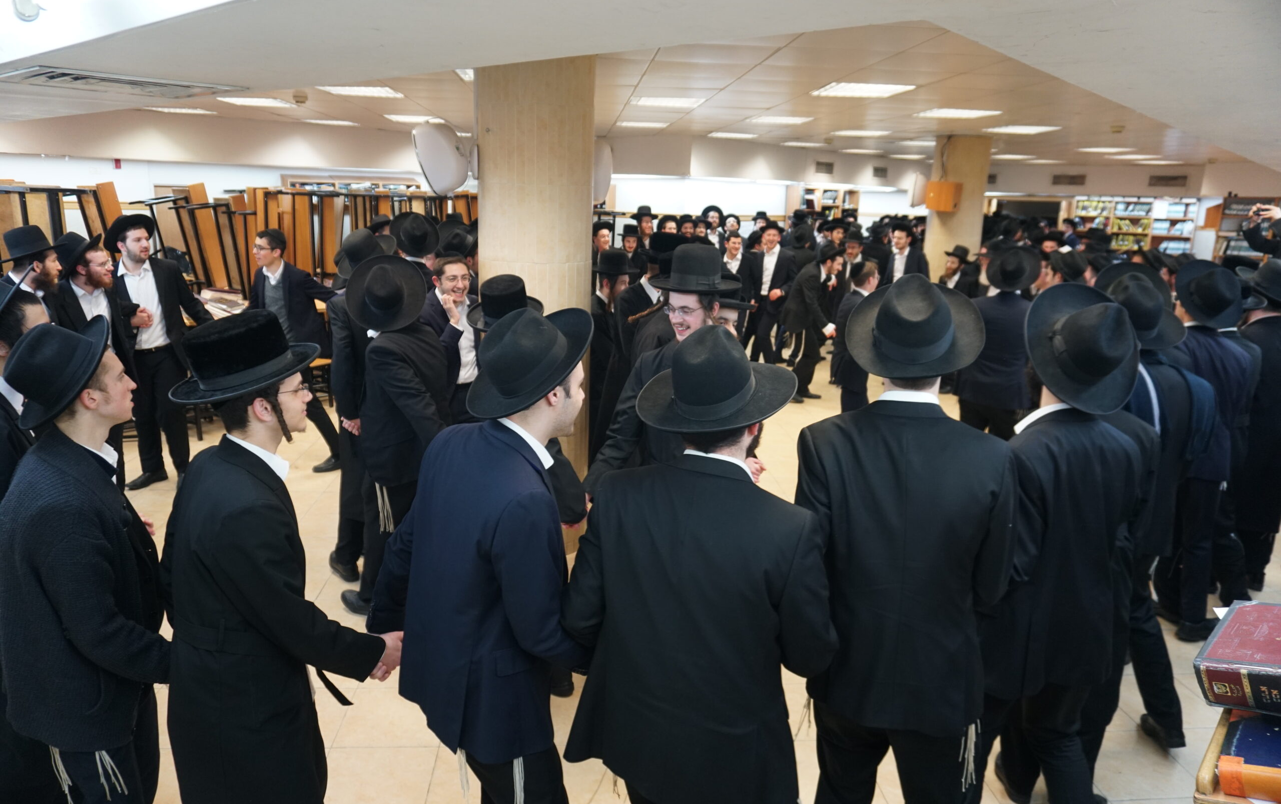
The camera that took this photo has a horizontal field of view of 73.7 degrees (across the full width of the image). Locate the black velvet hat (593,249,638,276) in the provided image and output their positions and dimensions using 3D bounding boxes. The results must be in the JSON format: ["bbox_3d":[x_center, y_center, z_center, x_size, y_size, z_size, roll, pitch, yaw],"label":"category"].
[{"bbox_3d":[-0.188,-1.067,6.532,0.360,0.150,0.330,2,13,0],"label":"black velvet hat"}]

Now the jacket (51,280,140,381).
[{"bbox_3d":[-3.328,-0.379,5.177,0.400,0.750,0.580,12,17,36],"label":"jacket"}]

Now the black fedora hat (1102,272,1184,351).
[{"bbox_3d":[1.955,-0.347,3.346,0.360,0.160,0.390,-15,23,-17],"label":"black fedora hat"}]

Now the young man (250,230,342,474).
[{"bbox_3d":[-2.414,-0.341,6.067,0.620,1.720,0.450,11,17,35],"label":"young man"}]

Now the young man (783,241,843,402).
[{"bbox_3d":[1.780,-0.800,8.722,0.600,1.590,0.500,5,14,12],"label":"young man"}]

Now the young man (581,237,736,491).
[{"bbox_3d":[0.147,0.278,3.631,0.680,1.850,0.500,9,15,27],"label":"young man"}]

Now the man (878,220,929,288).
[{"bbox_3d":[3.132,-1.179,10.180,0.550,1.840,0.400,12,17,36],"label":"man"}]

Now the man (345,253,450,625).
[{"bbox_3d":[-1.148,0.168,4.160,0.540,1.750,0.500,6,14,18],"label":"man"}]

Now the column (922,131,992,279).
[{"bbox_3d":[3.731,-1.725,10.259,0.617,2.769,0.617,1,14,-5],"label":"column"}]

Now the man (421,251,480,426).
[{"bbox_3d":[-0.994,0.085,4.550,0.550,1.730,0.420,-6,15,-29],"label":"man"}]

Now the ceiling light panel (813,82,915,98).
[{"bbox_3d":[1.525,-2.153,5.844,0.590,0.060,0.590,1,13,-5],"label":"ceiling light panel"}]

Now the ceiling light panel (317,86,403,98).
[{"bbox_3d":[-2.244,-2.495,6.843,0.590,0.050,0.590,1,14,-5],"label":"ceiling light panel"}]

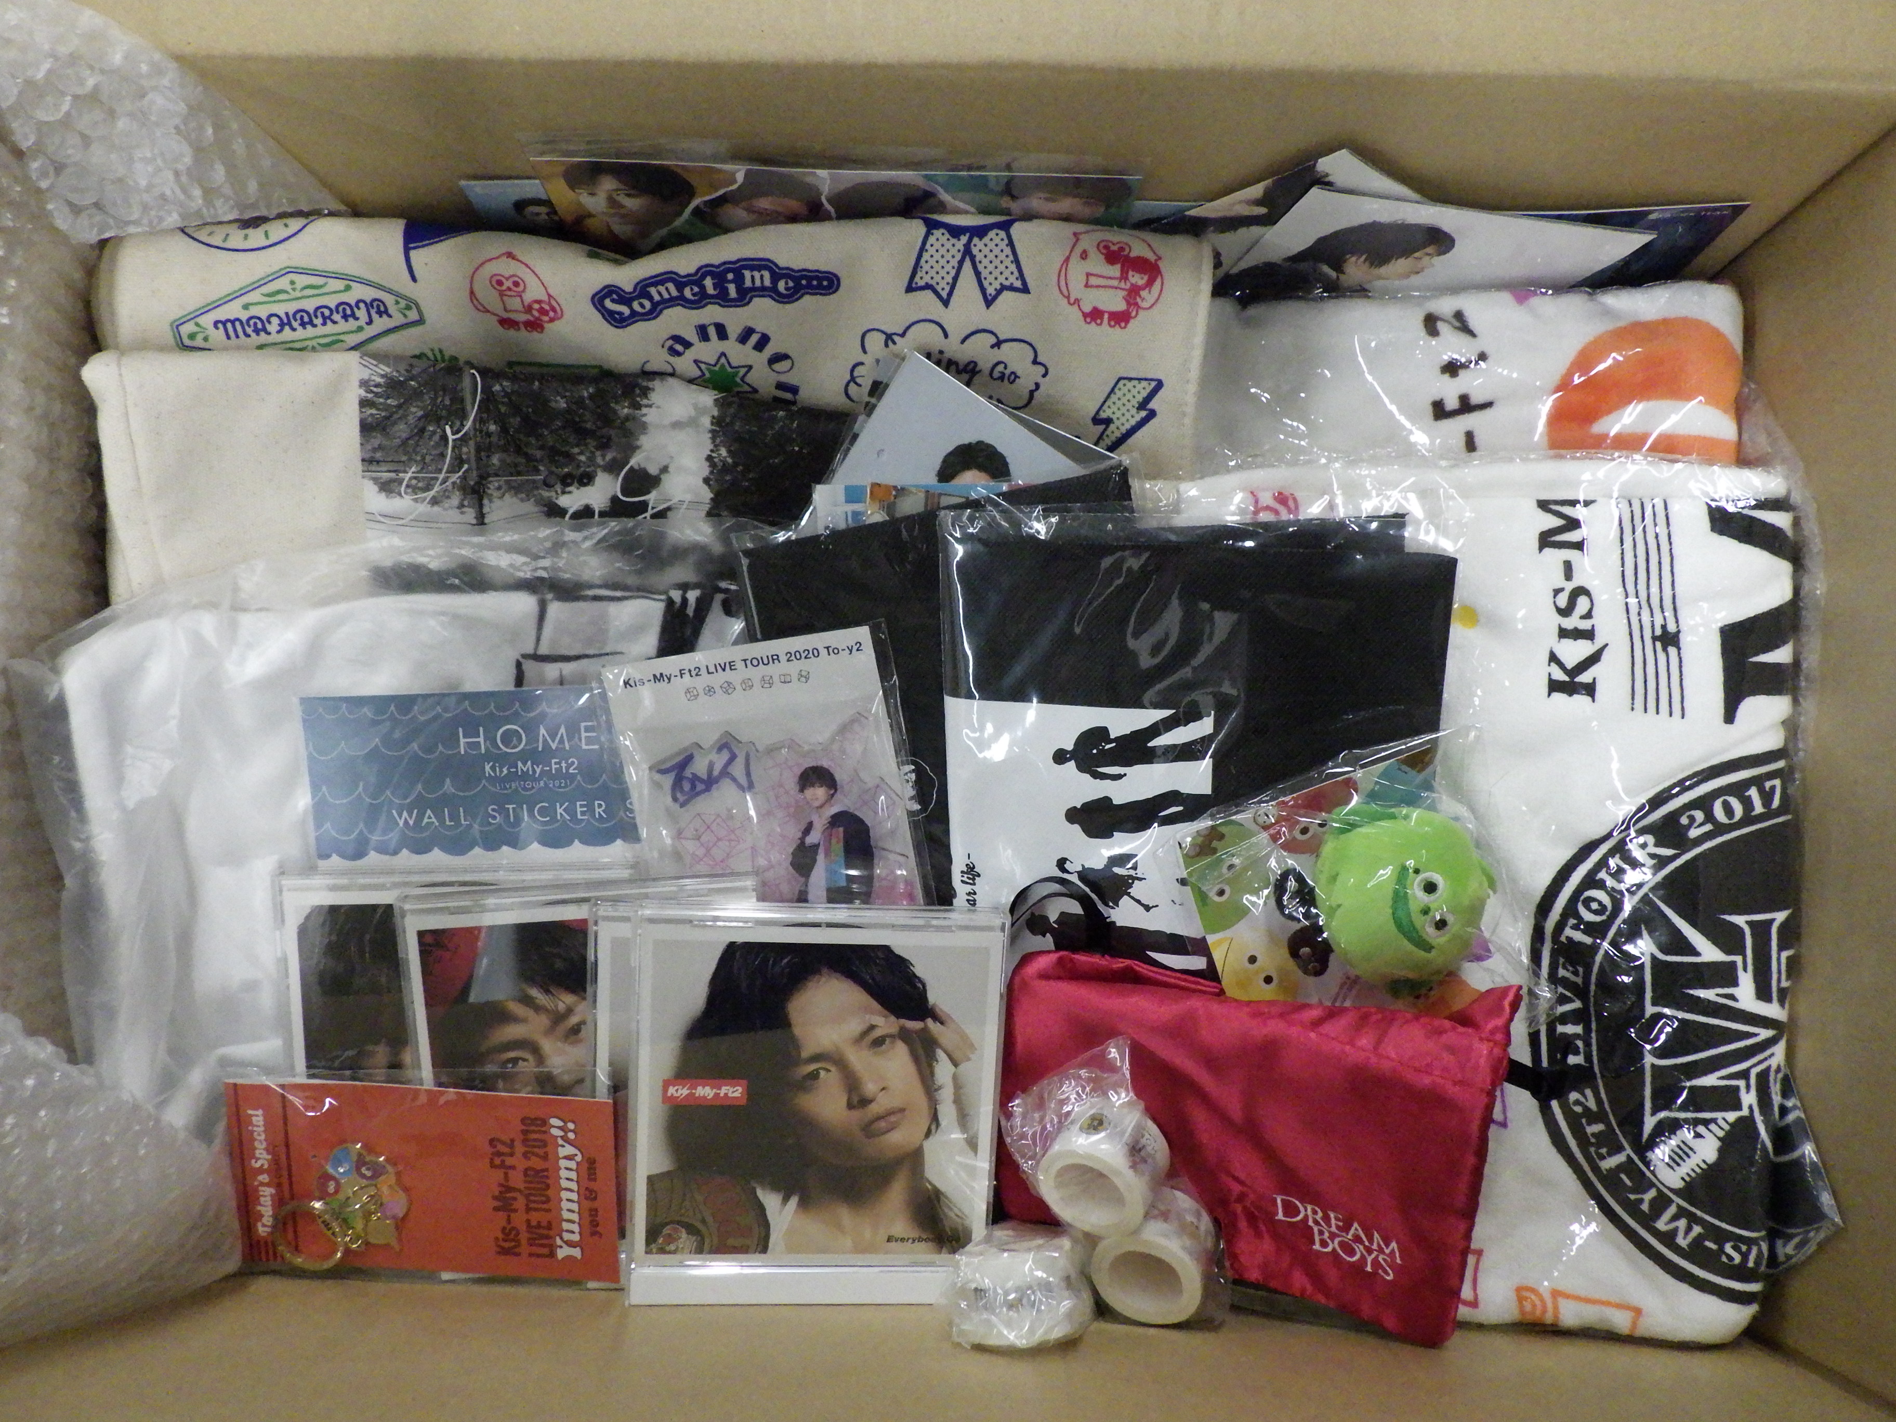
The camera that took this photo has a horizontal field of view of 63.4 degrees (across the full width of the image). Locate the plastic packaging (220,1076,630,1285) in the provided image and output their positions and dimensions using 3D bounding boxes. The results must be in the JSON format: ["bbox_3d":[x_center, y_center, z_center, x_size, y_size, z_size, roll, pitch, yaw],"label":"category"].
[{"bbox_3d":[-0.181,0.161,0.529,0.134,0.009,0.071,2,104,2],"label":"plastic packaging"}]

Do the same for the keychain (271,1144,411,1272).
[{"bbox_3d":[-0.210,0.173,0.530,0.046,0.007,0.038,-39,99,10],"label":"keychain"}]

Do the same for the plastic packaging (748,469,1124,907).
[{"bbox_3d":[0.013,0.013,0.534,0.138,0.014,0.170,-12,97,-1],"label":"plastic packaging"}]

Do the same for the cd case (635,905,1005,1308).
[{"bbox_3d":[-0.045,0.138,0.532,0.125,0.010,0.142,2,100,-6],"label":"cd case"}]

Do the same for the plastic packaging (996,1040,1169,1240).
[{"bbox_3d":[0.050,0.141,0.506,0.053,0.041,0.037,37,41,8],"label":"plastic packaging"}]

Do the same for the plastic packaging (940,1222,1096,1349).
[{"bbox_3d":[0.025,0.189,0.500,0.040,0.040,0.027,0,85,0],"label":"plastic packaging"}]

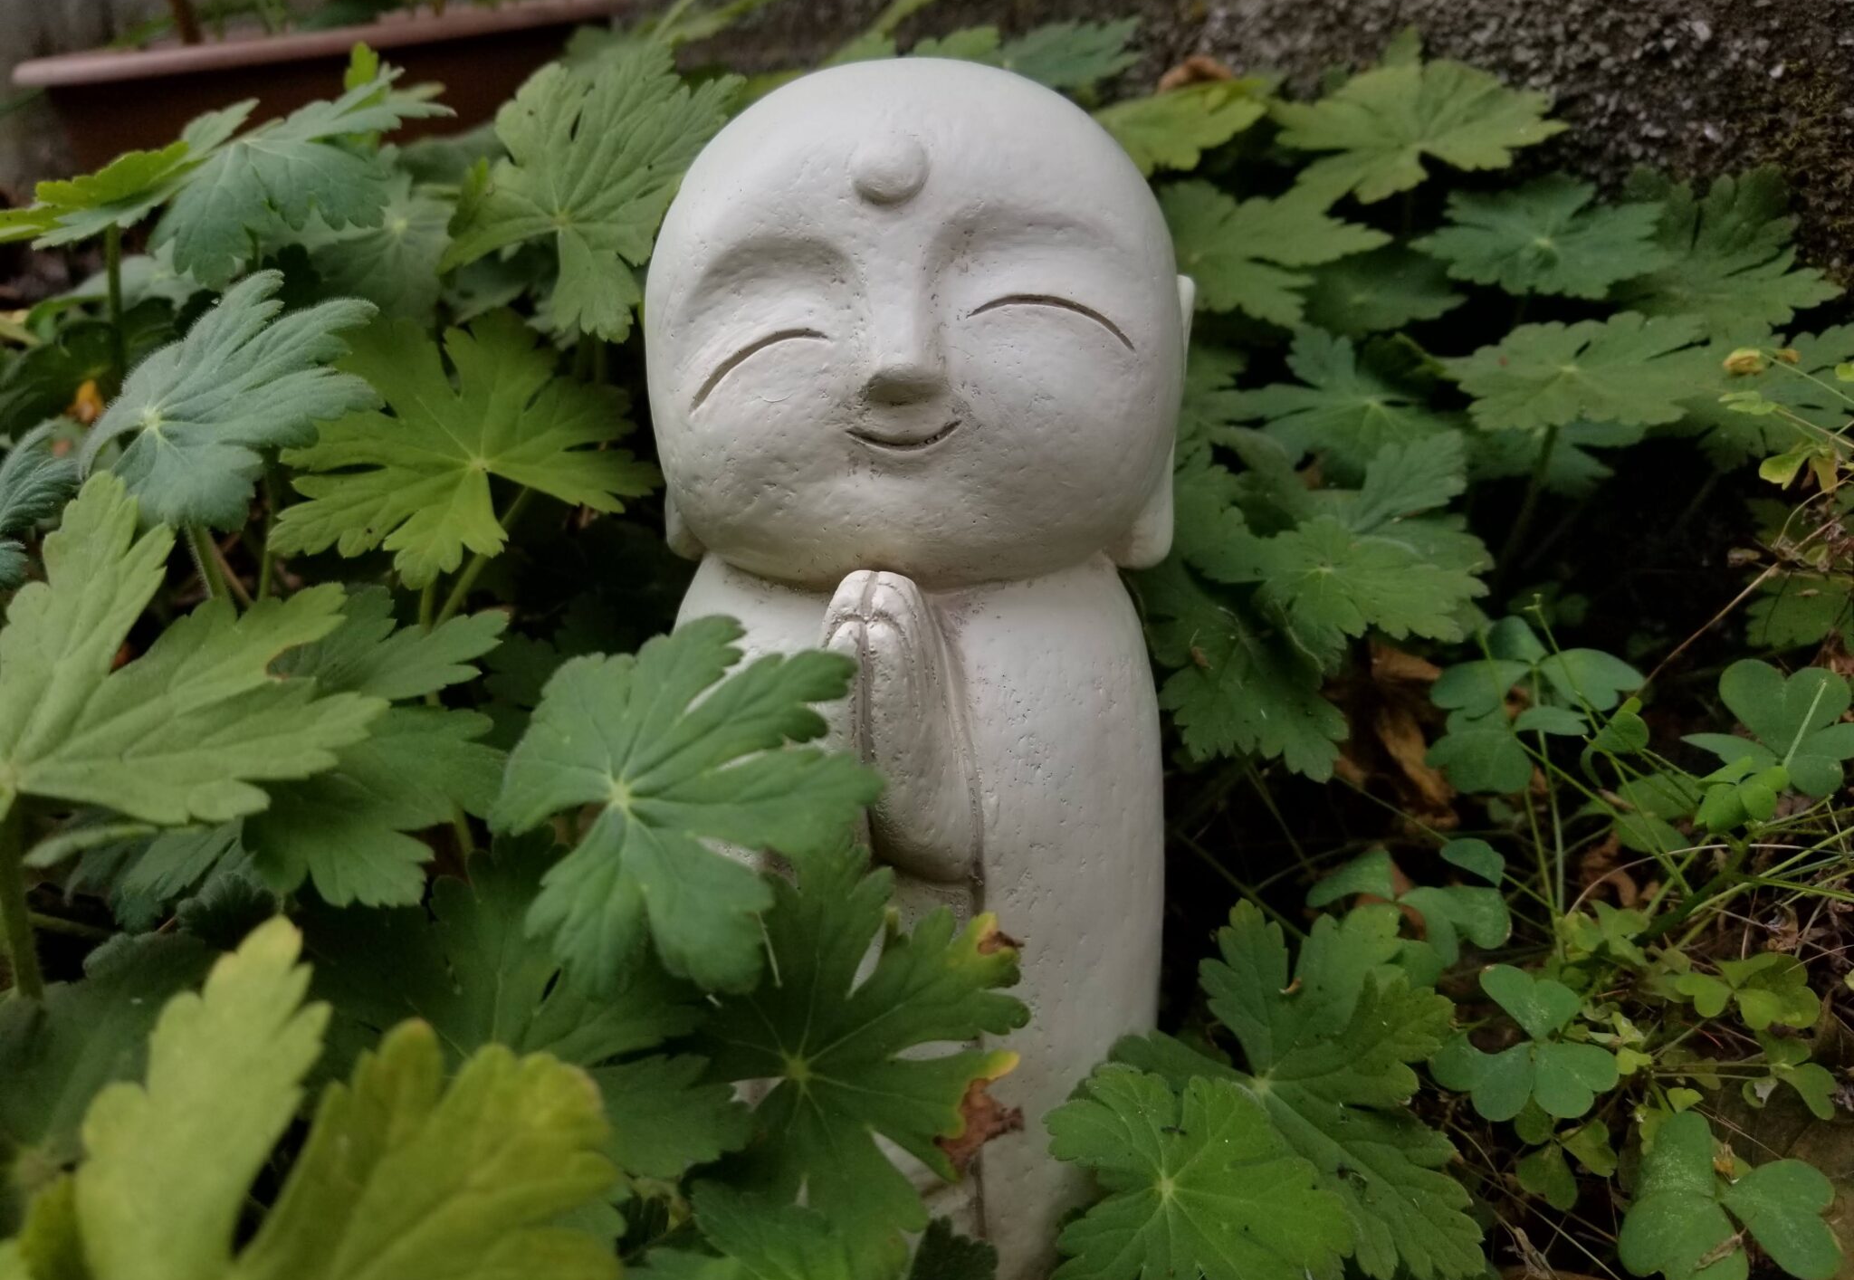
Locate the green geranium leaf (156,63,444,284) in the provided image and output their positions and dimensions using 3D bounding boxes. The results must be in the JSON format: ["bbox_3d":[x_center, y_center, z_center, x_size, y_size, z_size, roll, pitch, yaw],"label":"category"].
[{"bbox_3d":[-0.164,-0.124,0.370,0.072,0.028,0.068,-22,45,-14],"label":"green geranium leaf"}]

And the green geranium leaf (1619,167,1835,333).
[{"bbox_3d":[0.226,-0.112,0.400,0.061,0.016,0.067,11,51,21],"label":"green geranium leaf"}]

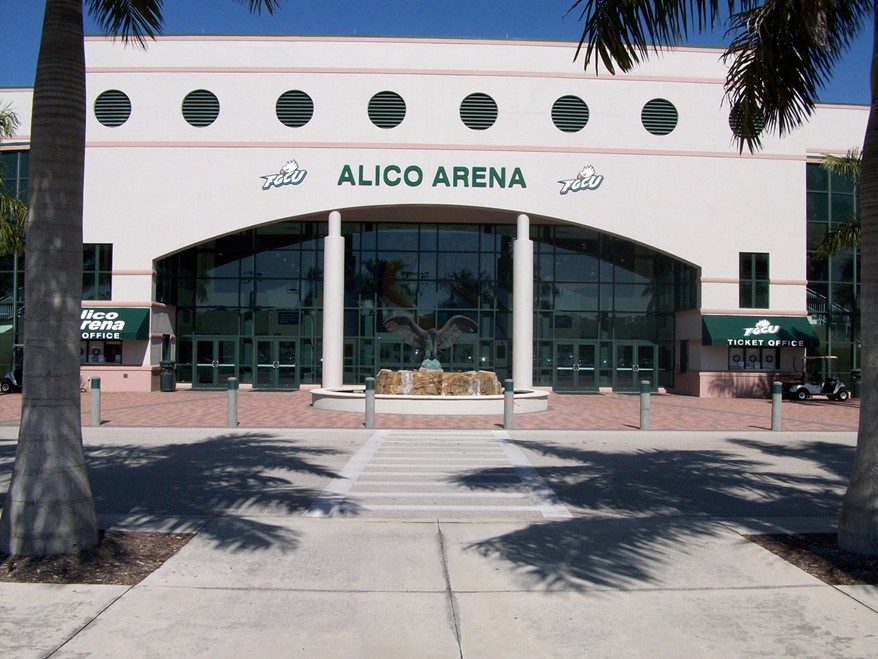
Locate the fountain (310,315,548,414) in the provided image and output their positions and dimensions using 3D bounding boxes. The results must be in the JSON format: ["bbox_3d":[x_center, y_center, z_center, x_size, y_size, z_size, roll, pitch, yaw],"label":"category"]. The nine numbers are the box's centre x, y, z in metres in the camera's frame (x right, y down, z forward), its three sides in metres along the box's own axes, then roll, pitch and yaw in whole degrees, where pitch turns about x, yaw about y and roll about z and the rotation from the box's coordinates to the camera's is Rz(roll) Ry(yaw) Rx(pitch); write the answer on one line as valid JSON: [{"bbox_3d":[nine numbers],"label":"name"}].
[{"bbox_3d":[-0.273,0.975,26.933,7.400,2.830,7.400,1,-1,0],"label":"fountain"}]

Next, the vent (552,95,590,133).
[{"bbox_3d":[5.302,-8.683,34.725,1.510,1.510,0.150,1,-2,-2],"label":"vent"}]

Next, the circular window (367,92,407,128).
[{"bbox_3d":[-2.074,-8.778,34.466,1.510,1.510,0.200,1,-1,-2],"label":"circular window"}]

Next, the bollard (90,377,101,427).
[{"bbox_3d":[-7.550,1.567,18.949,0.205,1.080,0.205,1,-1,0],"label":"bollard"}]

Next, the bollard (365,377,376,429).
[{"bbox_3d":[-1.556,1.659,19.600,0.215,1.180,0.215,1,-1,-2],"label":"bollard"}]

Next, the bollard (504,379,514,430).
[{"bbox_3d":[1.535,1.625,18.916,0.210,1.080,0.210,1,-2,-2],"label":"bollard"}]

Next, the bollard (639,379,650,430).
[{"bbox_3d":[4.572,1.702,19.173,0.205,1.080,0.205,1,-1,0],"label":"bollard"}]

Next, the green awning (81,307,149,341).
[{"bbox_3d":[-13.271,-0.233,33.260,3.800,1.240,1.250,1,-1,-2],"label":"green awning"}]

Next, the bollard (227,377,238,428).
[{"bbox_3d":[-4.542,1.599,18.955,0.205,1.080,0.205,1,-1,0],"label":"bollard"}]

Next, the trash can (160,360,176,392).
[{"bbox_3d":[-10.857,1.891,34.595,0.600,1.200,0.600,1,-2,-2],"label":"trash can"}]

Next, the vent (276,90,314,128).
[{"bbox_3d":[-5.718,-8.754,34.323,1.520,1.520,0.200,1,-1,0],"label":"vent"}]

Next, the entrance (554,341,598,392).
[{"bbox_3d":[6.000,1.606,37.585,1.930,2.250,0.150,1,-1,0],"label":"entrance"}]

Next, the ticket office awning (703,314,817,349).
[{"bbox_3d":[12.400,0.085,33.187,4.100,1.220,1.150,1,-1,-4],"label":"ticket office awning"}]

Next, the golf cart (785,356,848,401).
[{"bbox_3d":[14.801,1.903,33.975,2.330,1.750,1.200,1,-2,-2],"label":"golf cart"}]

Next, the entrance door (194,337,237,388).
[{"bbox_3d":[-9.643,1.436,37.300,1.980,2.260,0.250,1,-1,-2],"label":"entrance door"}]

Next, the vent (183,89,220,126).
[{"bbox_3d":[-9.471,-8.789,34.227,1.500,1.500,0.200,1,-1,-2],"label":"vent"}]

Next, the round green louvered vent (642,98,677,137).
[{"bbox_3d":[8.912,-8.557,34.815,1.526,1.526,0.200,1,-1,-2],"label":"round green louvered vent"}]

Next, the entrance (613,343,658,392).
[{"bbox_3d":[8.656,1.648,37.941,2.000,2.240,0.150,1,-2,-2],"label":"entrance"}]

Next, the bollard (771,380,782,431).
[{"bbox_3d":[7.519,1.735,19.229,0.205,1.080,0.205,1,-1,0],"label":"bollard"}]

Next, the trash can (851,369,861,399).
[{"bbox_3d":[17.244,2.235,35.500,0.580,1.180,0.580,1,-1,0],"label":"trash can"}]

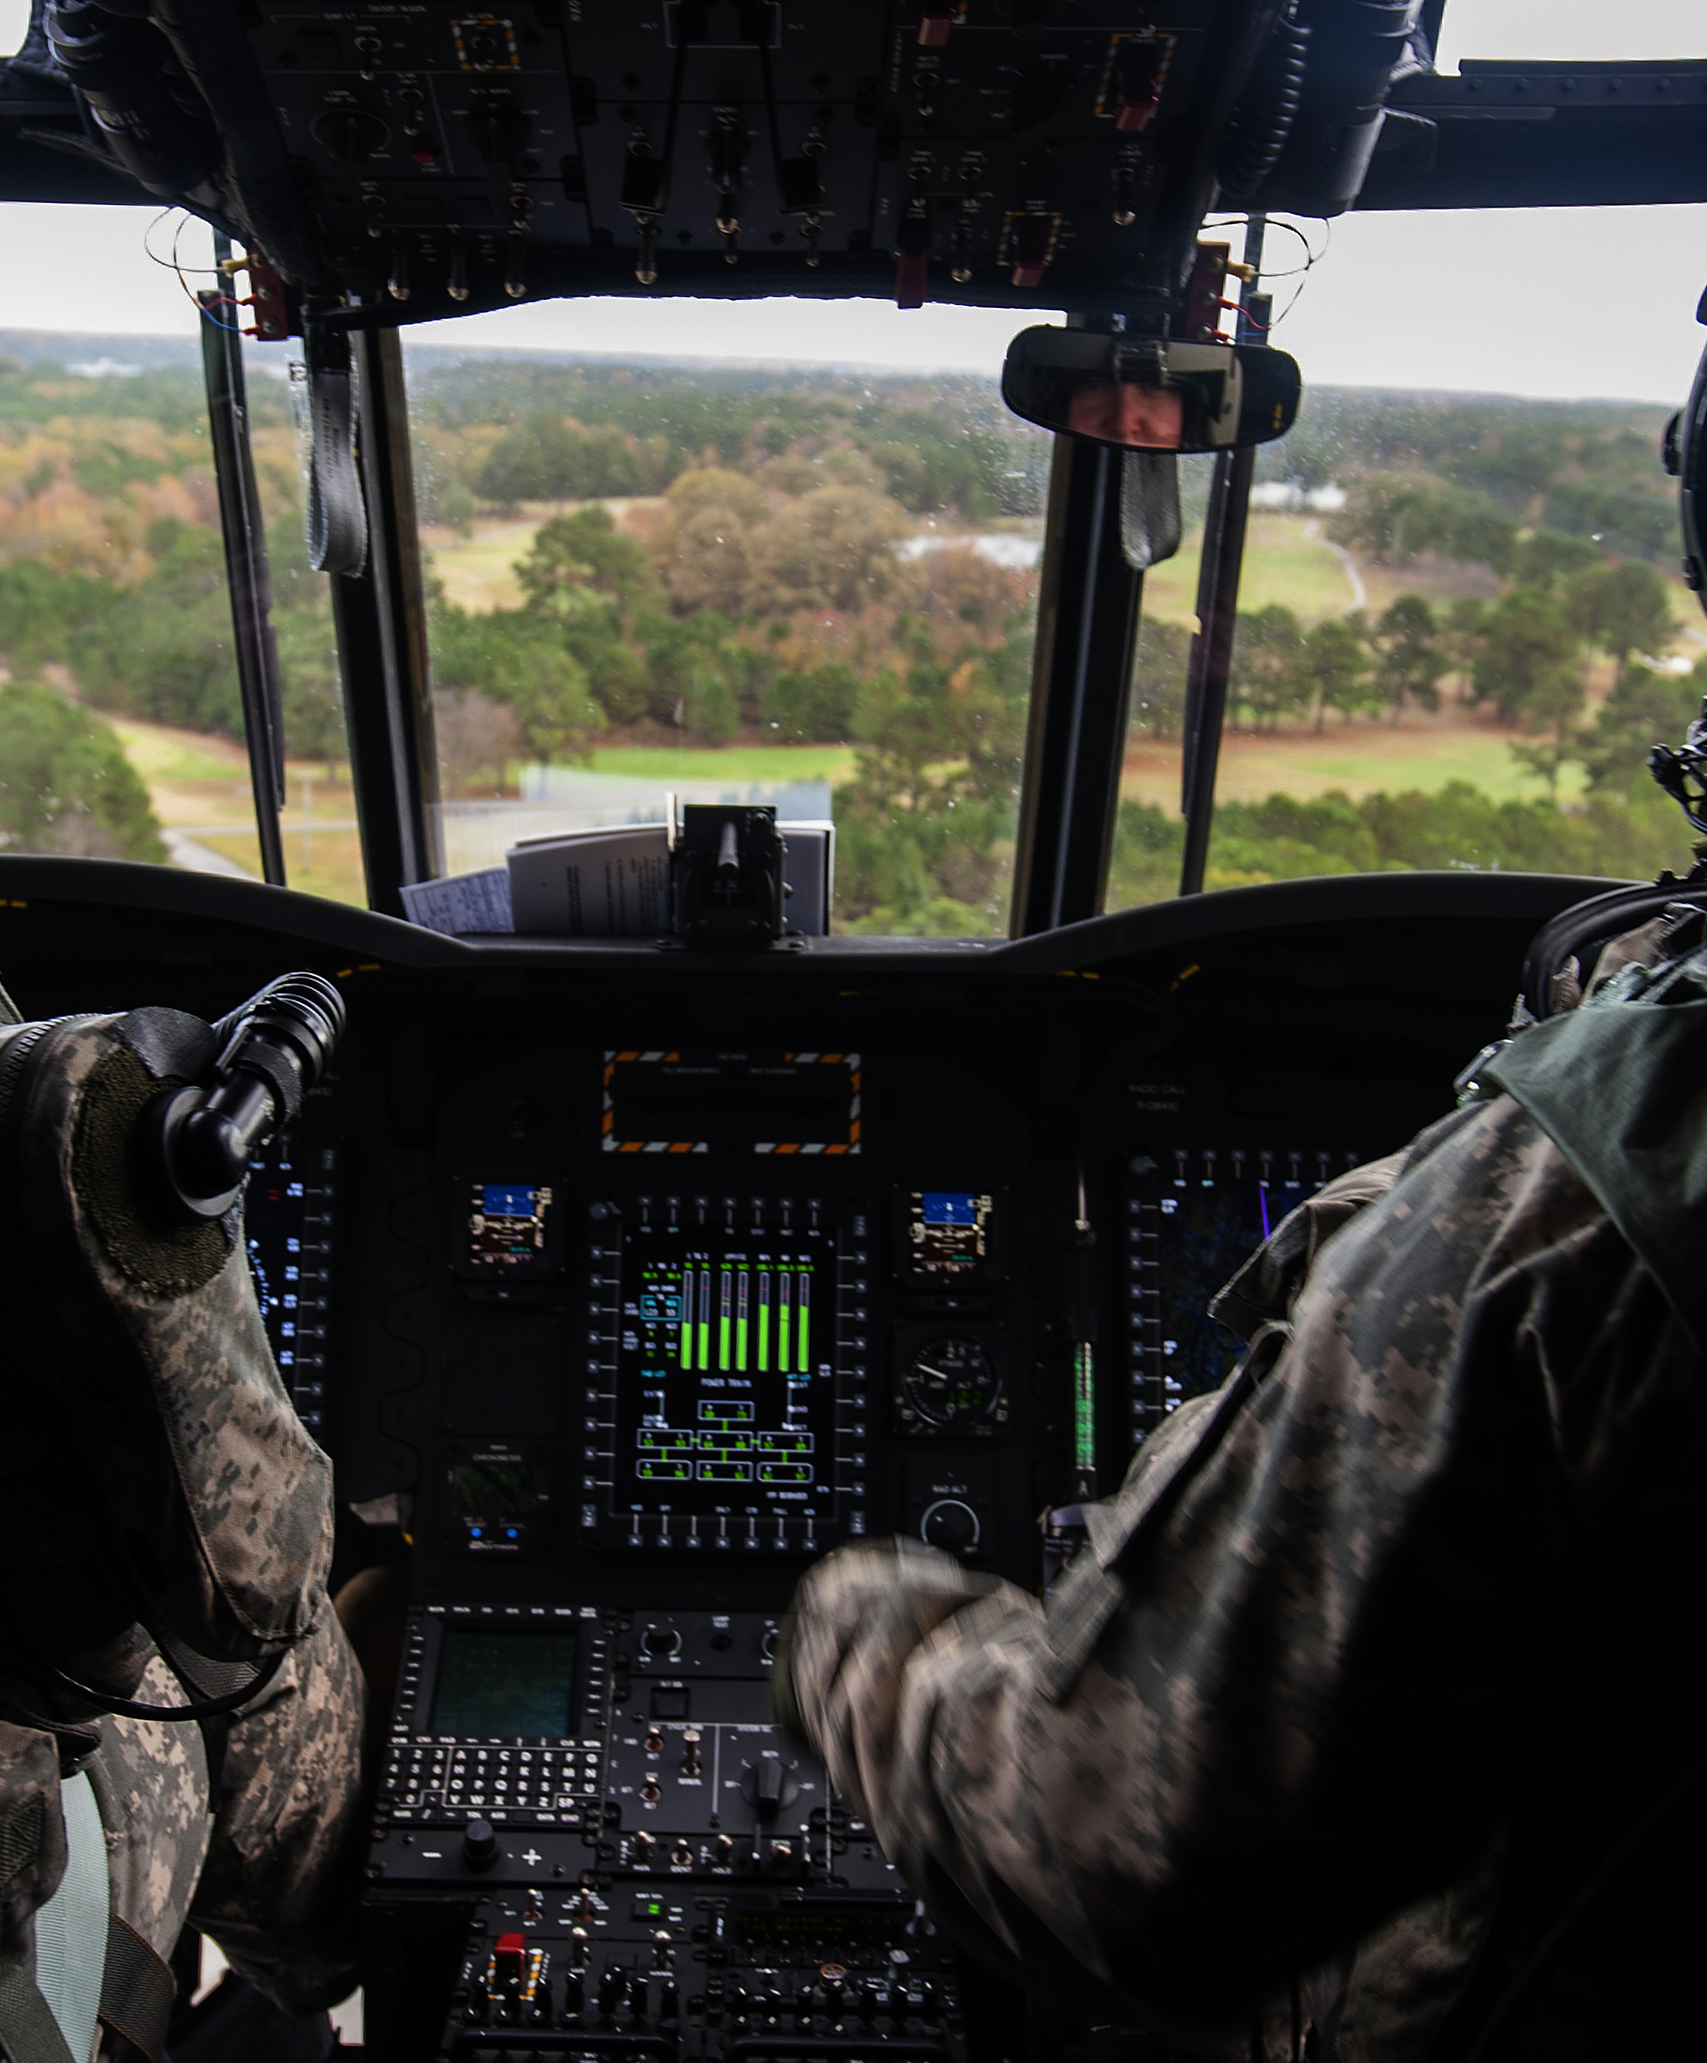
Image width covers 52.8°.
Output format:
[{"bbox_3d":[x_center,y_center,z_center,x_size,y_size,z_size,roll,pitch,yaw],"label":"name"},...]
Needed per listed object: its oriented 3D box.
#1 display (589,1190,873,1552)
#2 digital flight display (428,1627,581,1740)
[{"bbox_3d":[-0.089,0.237,1.207,0.201,0.248,0.030,1,-5,1],"label":"display"},{"bbox_3d":[-0.236,0.443,1.172,0.094,0.020,0.069,1,63,1],"label":"digital flight display"}]

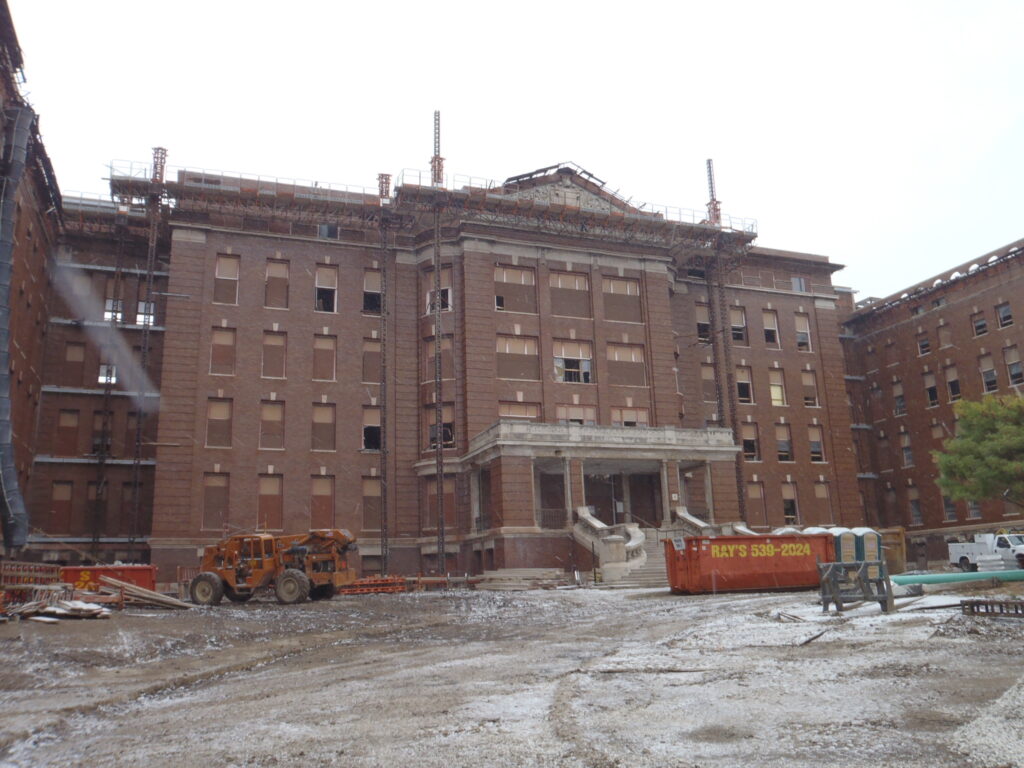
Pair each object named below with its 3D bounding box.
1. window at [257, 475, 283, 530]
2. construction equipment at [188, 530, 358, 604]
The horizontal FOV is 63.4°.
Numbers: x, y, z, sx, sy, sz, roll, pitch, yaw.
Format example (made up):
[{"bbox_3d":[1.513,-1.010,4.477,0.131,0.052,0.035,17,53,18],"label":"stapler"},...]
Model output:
[{"bbox_3d":[-12.335,6.056,42.274,1.211,2.823,0.160,3,-15,-20],"label":"window"},{"bbox_3d":[-8.825,6.866,31.066,6.250,2.590,2.500,-6,-14,15],"label":"construction equipment"}]

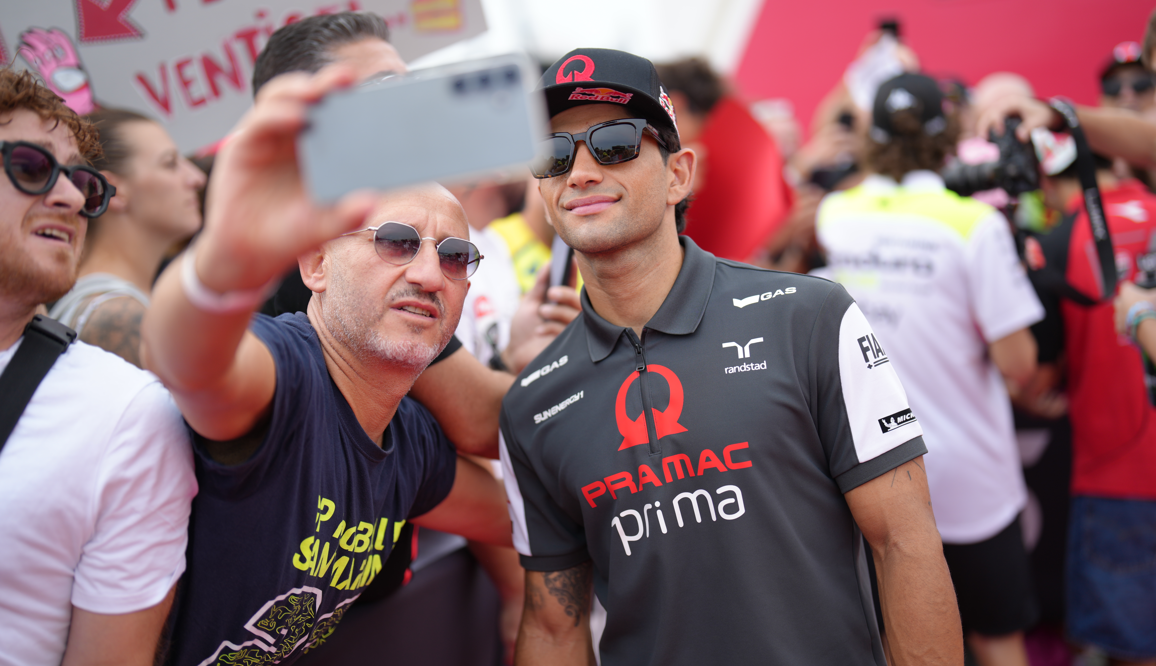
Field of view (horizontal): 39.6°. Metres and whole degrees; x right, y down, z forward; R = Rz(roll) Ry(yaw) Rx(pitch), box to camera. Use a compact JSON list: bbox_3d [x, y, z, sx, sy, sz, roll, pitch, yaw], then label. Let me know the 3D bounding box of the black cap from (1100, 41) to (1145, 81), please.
[{"bbox_3d":[1.629,-0.801,4.750,0.175,0.120,0.265,-3,6,19],"label":"black cap"}]

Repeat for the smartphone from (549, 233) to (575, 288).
[{"bbox_3d":[-0.023,-0.084,2.080,0.009,0.152,0.074,11,3,-17],"label":"smartphone"}]

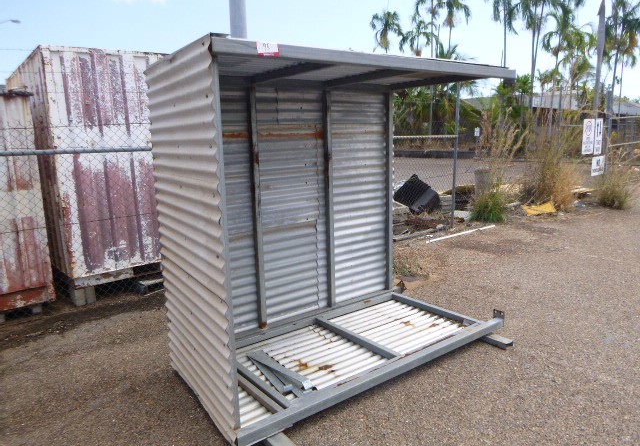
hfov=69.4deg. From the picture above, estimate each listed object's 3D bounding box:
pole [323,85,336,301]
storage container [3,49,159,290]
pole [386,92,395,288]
[{"bbox_3d":[0.085,-0.176,3.968,0.050,1.881,0.050,-9,13,-35],"label":"pole"},{"bbox_3d":[-2.400,-0.828,6.246,2.440,2.380,2.550,-10,13,-38],"label":"storage container"},{"bbox_3d":[0.661,-0.267,4.357,0.050,1.889,0.050,-9,13,-35],"label":"pole"}]

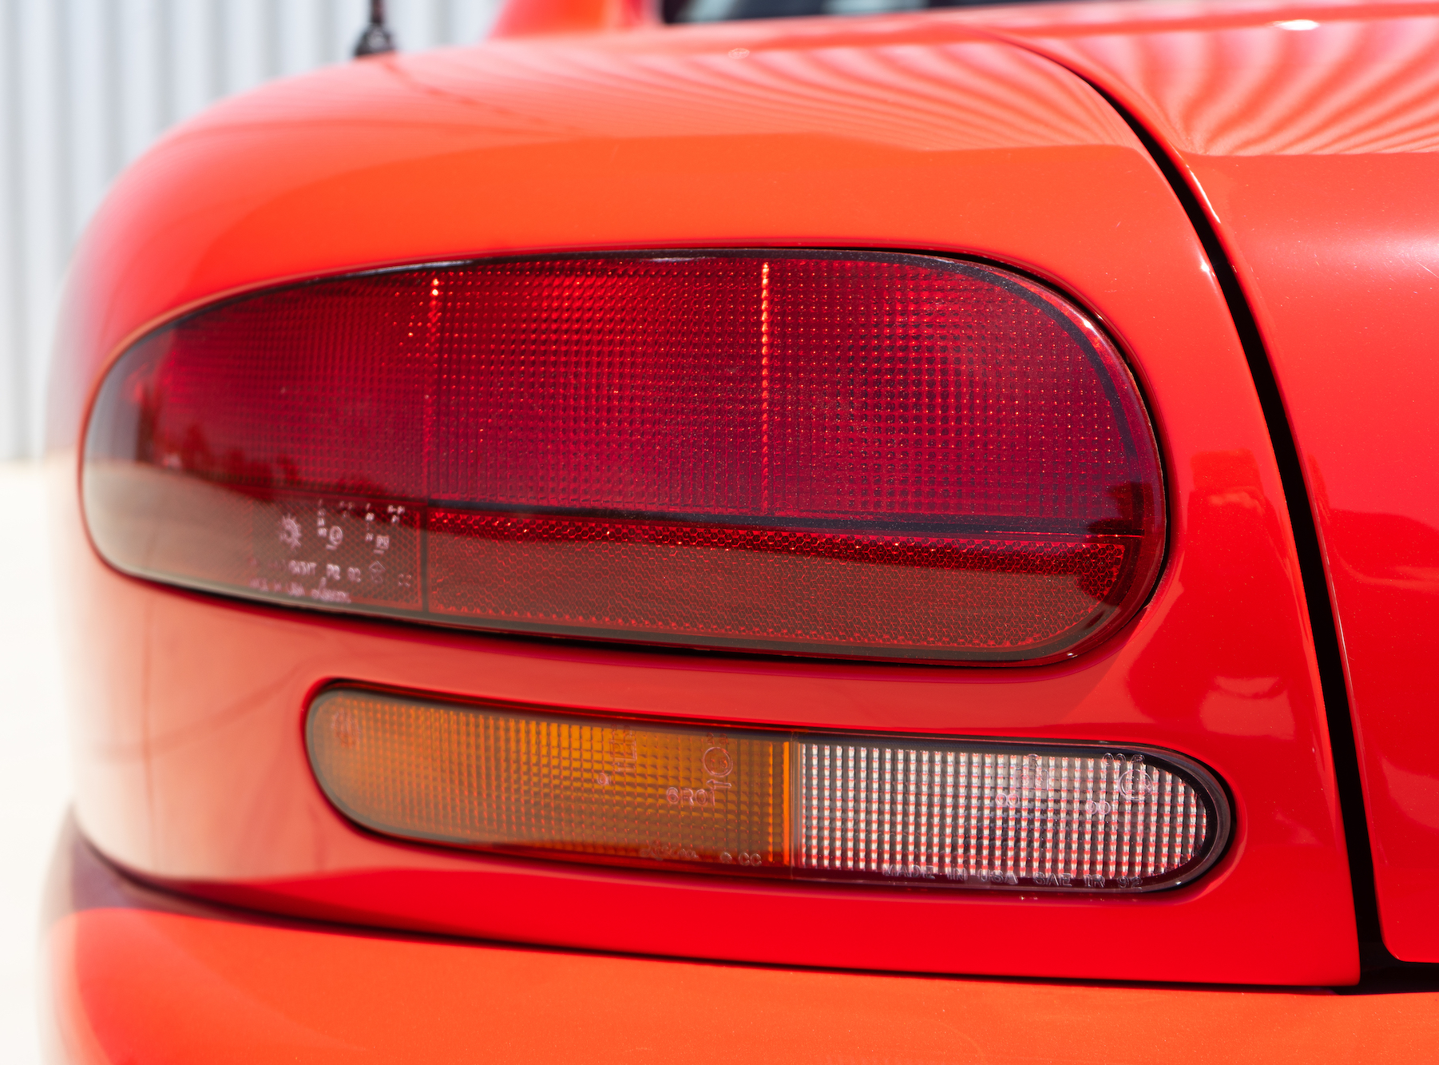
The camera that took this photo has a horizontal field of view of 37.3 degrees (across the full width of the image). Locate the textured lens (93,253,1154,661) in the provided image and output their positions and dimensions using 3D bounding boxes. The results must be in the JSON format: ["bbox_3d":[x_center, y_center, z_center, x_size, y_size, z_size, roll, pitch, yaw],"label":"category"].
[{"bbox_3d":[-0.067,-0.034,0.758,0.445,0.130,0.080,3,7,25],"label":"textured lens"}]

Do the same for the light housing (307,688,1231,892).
[{"bbox_3d":[0.002,0.085,0.710,0.325,0.051,0.050,2,7,19],"label":"light housing"}]

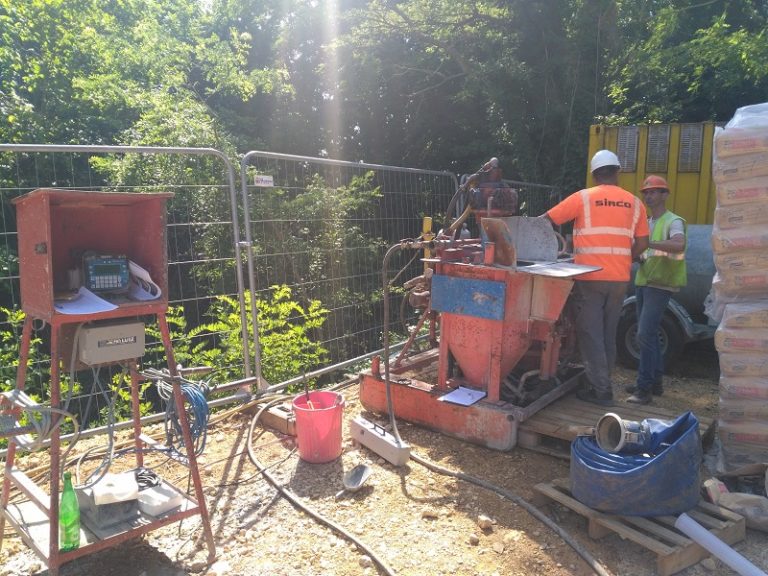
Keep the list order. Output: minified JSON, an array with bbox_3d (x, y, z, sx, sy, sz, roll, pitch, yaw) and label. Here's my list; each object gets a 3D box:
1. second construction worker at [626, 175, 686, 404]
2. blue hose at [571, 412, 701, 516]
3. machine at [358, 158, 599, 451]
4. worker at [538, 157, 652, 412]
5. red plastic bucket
[{"bbox_3d":[2.206,0.005,5.009,0.440,1.790,0.500,-6,10,-34],"label":"second construction worker"},{"bbox_3d":[1.300,0.855,3.211,0.640,0.360,0.640,-3,9,-21],"label":"blue hose"},{"bbox_3d":[0.878,-0.029,4.796,1.560,1.920,1.480,7,11,38],"label":"machine"},{"bbox_3d":[1.539,-0.076,4.499,0.740,1.820,0.480,-1,9,-7],"label":"worker"},{"bbox_3d":[-0.411,0.884,3.929,0.320,0.370,0.320,0,8,0],"label":"red plastic bucket"}]

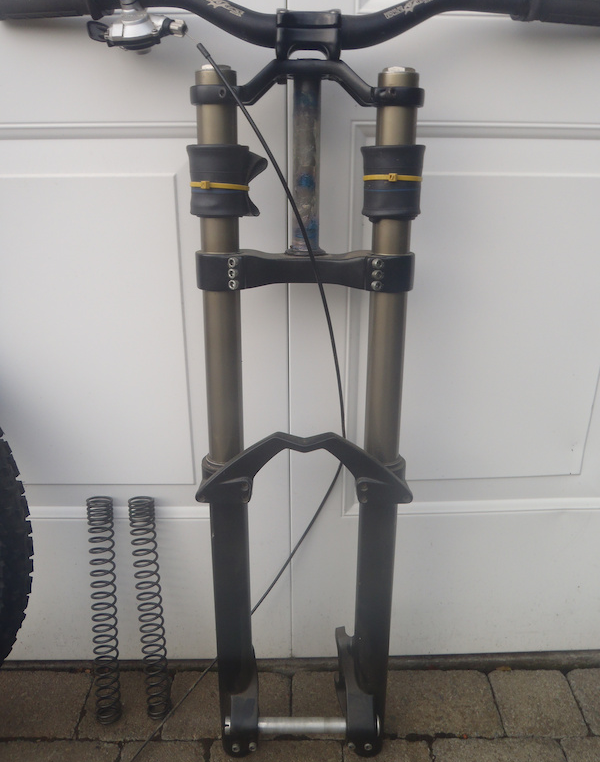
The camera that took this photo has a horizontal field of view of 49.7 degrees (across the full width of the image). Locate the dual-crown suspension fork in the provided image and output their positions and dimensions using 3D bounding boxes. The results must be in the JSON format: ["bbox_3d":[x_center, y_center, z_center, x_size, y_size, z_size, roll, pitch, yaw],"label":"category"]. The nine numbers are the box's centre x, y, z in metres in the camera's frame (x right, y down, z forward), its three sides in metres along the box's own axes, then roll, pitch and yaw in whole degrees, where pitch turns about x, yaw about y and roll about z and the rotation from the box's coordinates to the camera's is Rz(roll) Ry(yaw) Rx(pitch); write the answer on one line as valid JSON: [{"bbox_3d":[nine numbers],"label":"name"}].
[{"bbox_3d":[0.004,0.087,0.734,0.228,0.808,0.130,0,17,0],"label":"dual-crown suspension fork"}]

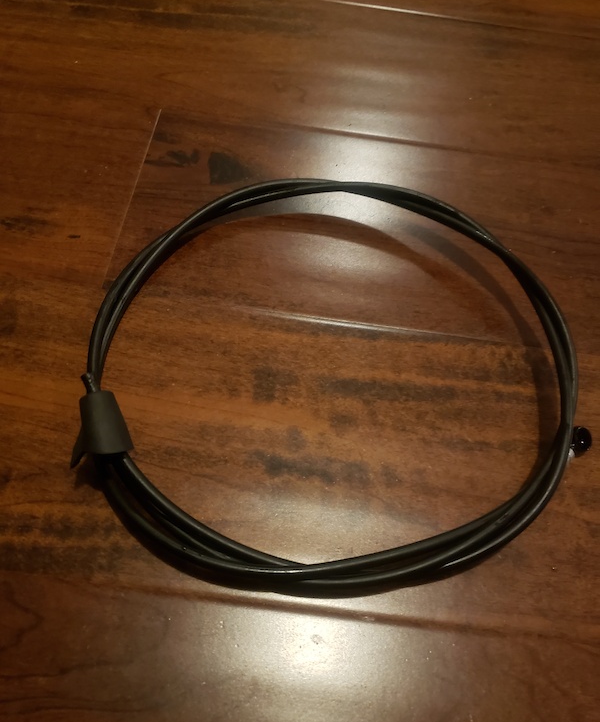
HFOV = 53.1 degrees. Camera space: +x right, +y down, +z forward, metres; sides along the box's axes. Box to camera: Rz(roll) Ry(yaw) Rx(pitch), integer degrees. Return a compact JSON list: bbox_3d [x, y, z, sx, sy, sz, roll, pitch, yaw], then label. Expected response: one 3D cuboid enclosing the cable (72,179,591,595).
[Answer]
[{"bbox_3d":[0.019,-0.004,0.258,0.207,0.029,0.195,2,61,-4],"label":"cable"}]

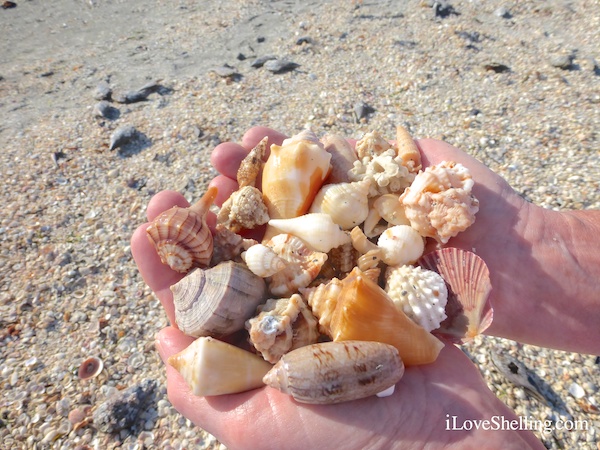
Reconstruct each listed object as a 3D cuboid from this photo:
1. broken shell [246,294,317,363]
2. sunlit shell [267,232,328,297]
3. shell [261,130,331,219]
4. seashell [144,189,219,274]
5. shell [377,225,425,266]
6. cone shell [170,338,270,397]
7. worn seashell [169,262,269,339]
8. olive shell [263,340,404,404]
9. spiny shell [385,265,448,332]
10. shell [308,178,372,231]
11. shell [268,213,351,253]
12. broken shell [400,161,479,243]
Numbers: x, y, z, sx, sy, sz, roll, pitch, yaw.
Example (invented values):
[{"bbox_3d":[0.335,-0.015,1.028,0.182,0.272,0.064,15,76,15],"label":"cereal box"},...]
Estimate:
[{"bbox_3d":[-0.008,0.049,0.206,0.031,0.030,0.034,18,48,-29],"label":"broken shell"},{"bbox_3d":[-0.002,0.020,0.224,0.032,0.025,0.033,16,56,7],"label":"sunlit shell"},{"bbox_3d":[-0.002,-0.029,0.246,0.040,0.035,0.062,10,58,7],"label":"shell"},{"bbox_3d":[-0.062,0.002,0.230,0.033,0.030,0.052,13,56,9],"label":"seashell"},{"bbox_3d":[0.053,0.011,0.228,0.024,0.018,0.022,10,55,0],"label":"shell"},{"bbox_3d":[-0.036,0.065,0.198,0.048,0.026,0.027,5,54,-2],"label":"cone shell"},{"bbox_3d":[-0.040,0.036,0.212,0.049,0.033,0.035,19,52,-18],"label":"worn seashell"},{"bbox_3d":[0.015,0.067,0.196,0.064,0.025,0.026,-6,55,-2],"label":"olive shell"},{"bbox_3d":[0.058,0.037,0.216,0.031,0.021,0.036,-15,67,-18],"label":"spiny shell"},{"bbox_3d":[0.022,-0.011,0.240,0.039,0.024,0.026,-26,57,-1],"label":"shell"},{"bbox_3d":[0.005,0.004,0.229,0.044,0.019,0.020,16,56,7],"label":"shell"},{"bbox_3d":[0.077,-0.013,0.238,0.042,0.030,0.045,-7,78,-10],"label":"broken shell"}]

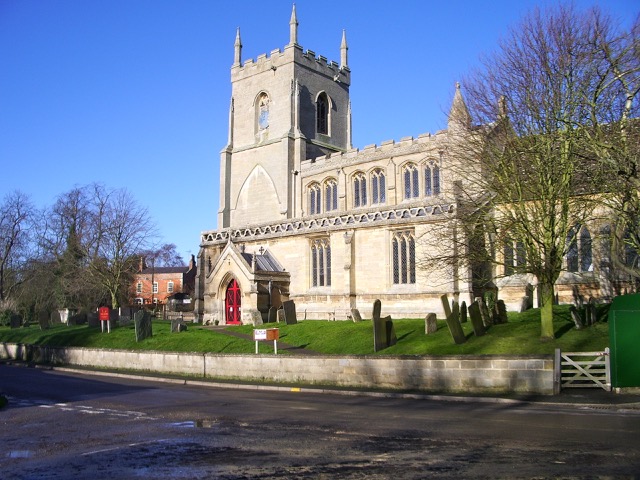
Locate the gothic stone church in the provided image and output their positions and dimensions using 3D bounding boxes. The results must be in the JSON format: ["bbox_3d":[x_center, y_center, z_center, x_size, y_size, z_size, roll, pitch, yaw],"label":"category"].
[{"bbox_3d":[6.770,-7.733,52.541,37.925,28.814,18.685,-5,-8,41],"label":"gothic stone church"}]

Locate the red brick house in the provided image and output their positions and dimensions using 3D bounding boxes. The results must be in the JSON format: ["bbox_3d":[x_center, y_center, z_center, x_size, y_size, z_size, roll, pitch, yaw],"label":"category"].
[{"bbox_3d":[-25.869,7.931,109.863,10.200,10.200,6.300,-2,-7,20],"label":"red brick house"}]

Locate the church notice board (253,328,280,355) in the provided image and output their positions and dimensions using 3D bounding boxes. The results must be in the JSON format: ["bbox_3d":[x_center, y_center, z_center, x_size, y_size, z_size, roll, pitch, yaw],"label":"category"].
[{"bbox_3d":[-1.902,3.625,23.000,1.030,0.980,0.100,-3,-7,27],"label":"church notice board"}]

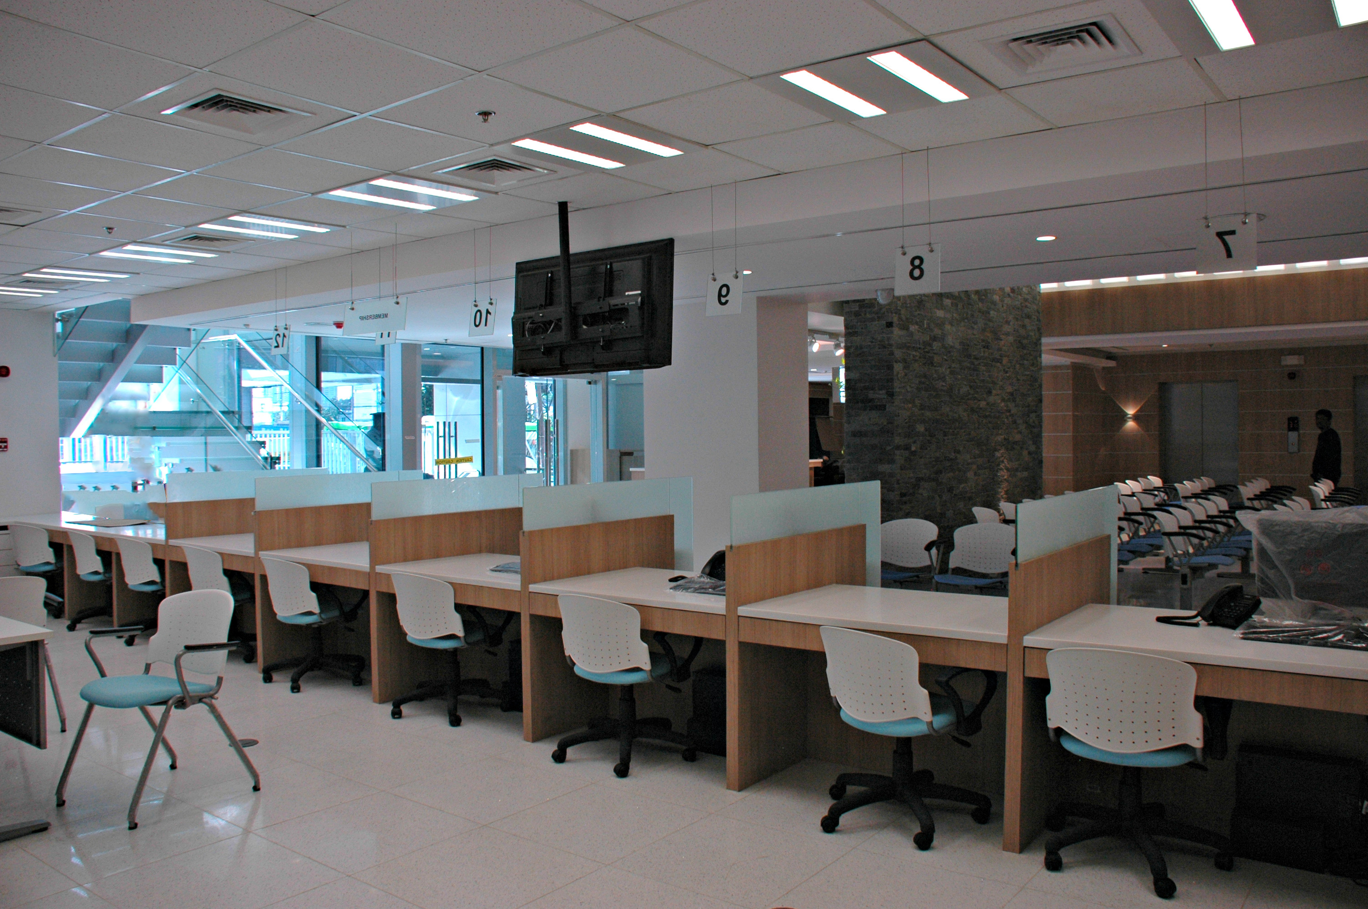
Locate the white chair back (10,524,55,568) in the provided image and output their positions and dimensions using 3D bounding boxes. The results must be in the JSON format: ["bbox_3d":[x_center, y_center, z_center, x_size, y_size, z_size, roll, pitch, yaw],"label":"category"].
[{"bbox_3d":[-5.458,0.770,8.618,0.480,0.370,0.150,0,2,22],"label":"white chair back"}]

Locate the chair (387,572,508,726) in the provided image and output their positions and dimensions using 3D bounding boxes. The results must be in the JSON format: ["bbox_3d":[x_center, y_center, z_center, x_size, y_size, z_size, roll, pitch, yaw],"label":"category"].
[{"bbox_3d":[-1.241,0.988,5.463,0.610,0.775,0.630,0,2,35],"label":"chair"}]

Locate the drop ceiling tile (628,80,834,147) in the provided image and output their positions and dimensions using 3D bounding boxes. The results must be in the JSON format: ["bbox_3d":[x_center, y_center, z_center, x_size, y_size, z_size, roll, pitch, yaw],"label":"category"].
[{"bbox_3d":[0.154,-1.212,3.653,0.600,0.016,0.600,1,3,37],"label":"drop ceiling tile"}]

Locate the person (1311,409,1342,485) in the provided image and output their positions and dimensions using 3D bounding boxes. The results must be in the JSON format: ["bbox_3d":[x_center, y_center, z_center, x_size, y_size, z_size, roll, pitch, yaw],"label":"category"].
[{"bbox_3d":[7.889,0.233,12.600,0.300,1.650,0.480,-1,2,-5],"label":"person"}]

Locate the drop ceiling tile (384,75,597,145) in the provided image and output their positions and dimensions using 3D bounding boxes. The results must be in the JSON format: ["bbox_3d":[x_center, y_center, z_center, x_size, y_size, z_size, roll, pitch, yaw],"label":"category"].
[{"bbox_3d":[-0.690,-1.198,3.579,0.600,0.016,0.600,1,3,37],"label":"drop ceiling tile"}]

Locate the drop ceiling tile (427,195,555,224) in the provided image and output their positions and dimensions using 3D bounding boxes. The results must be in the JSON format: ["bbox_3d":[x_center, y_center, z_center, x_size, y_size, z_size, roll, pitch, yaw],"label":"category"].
[{"bbox_3d":[-0.937,-1.252,5.228,0.610,0.020,0.530,0,2,38],"label":"drop ceiling tile"}]

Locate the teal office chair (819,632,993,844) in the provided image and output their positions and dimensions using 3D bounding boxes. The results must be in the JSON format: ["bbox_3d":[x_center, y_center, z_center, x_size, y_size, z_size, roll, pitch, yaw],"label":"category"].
[{"bbox_3d":[0.749,0.937,3.691,0.660,0.790,0.600,-3,3,-39],"label":"teal office chair"}]

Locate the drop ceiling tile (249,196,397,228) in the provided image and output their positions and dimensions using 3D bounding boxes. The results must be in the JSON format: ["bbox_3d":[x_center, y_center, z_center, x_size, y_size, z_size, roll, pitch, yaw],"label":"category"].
[{"bbox_3d":[-1.772,-1.232,5.149,0.595,0.020,0.595,0,2,36],"label":"drop ceiling tile"}]

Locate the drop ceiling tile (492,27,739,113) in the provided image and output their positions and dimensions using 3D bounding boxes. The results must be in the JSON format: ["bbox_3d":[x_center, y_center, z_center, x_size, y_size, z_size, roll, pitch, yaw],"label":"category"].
[{"bbox_3d":[-0.212,-1.207,3.231,0.610,0.020,0.590,0,2,38],"label":"drop ceiling tile"}]

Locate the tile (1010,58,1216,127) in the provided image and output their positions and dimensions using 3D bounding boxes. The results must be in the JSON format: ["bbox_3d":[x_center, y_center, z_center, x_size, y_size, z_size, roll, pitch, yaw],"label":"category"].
[{"bbox_3d":[1.453,-1.220,3.461,0.600,0.020,0.600,0,2,37],"label":"tile"}]

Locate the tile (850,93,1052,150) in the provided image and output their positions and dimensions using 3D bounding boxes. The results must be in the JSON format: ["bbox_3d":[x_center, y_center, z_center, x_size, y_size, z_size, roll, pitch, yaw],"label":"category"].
[{"bbox_3d":[0.992,-1.240,3.810,0.595,0.020,0.580,0,2,36],"label":"tile"}]

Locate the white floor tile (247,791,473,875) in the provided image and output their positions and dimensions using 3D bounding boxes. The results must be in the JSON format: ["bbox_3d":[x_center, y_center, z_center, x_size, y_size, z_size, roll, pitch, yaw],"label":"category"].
[{"bbox_3d":[-1.146,1.362,3.713,0.600,0.012,0.600,1,3,37],"label":"white floor tile"}]

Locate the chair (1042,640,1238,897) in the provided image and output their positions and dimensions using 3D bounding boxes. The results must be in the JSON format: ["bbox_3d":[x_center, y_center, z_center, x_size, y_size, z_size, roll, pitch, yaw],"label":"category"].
[{"bbox_3d":[1.518,0.980,3.458,0.620,0.805,0.640,0,2,34],"label":"chair"}]

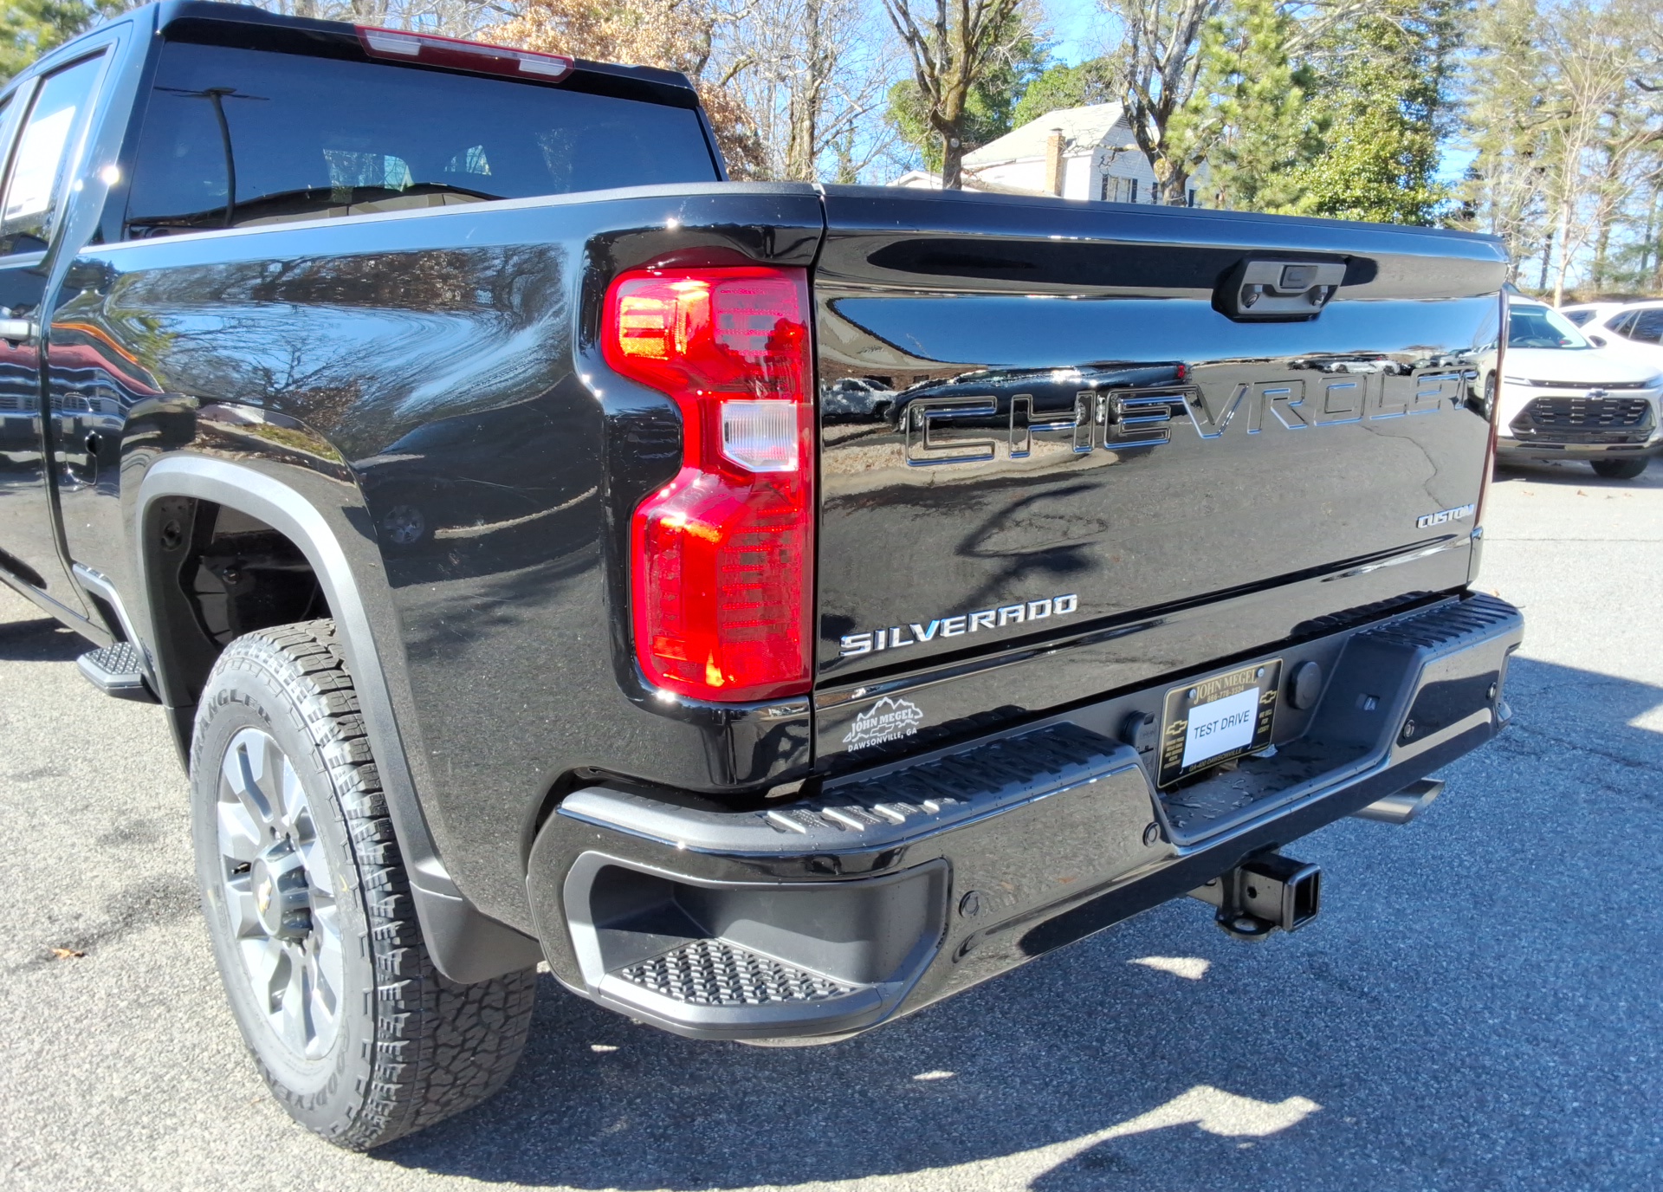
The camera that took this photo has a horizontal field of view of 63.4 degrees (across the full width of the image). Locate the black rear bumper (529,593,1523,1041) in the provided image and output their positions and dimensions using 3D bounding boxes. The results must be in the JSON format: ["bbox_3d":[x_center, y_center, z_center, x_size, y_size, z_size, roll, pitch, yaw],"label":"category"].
[{"bbox_3d":[0.520,0.229,2.019,1.970,0.265,0.420,-10,15,-41],"label":"black rear bumper"}]

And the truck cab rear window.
[{"bbox_3d":[-0.889,-1.062,3.374,1.640,0.460,0.070,-10,8,-41],"label":"truck cab rear window"}]

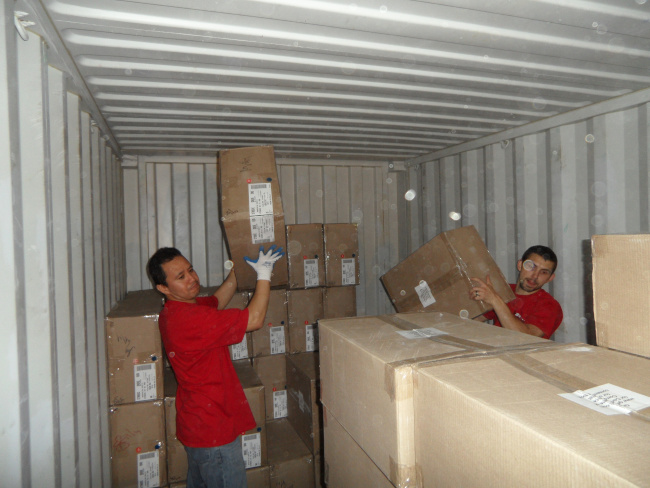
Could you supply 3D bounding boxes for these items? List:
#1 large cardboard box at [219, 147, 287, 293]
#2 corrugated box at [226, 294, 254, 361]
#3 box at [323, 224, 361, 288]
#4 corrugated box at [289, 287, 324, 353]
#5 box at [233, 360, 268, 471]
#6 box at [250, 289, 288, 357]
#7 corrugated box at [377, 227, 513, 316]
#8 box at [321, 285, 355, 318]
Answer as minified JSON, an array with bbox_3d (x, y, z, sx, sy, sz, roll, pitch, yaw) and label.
[{"bbox_3d":[-0.356,-0.119,2.312,0.264,0.456,0.565,-7,-38,-8],"label":"large cardboard box"},{"bbox_3d":[-0.741,0.565,3.327,0.264,0.456,0.565,-2,1,-19],"label":"corrugated box"},{"bbox_3d":[0.039,0.079,3.582,0.264,0.456,0.565,-2,1,-19],"label":"box"},{"bbox_3d":[-0.220,0.547,3.502,0.264,0.456,0.565,-2,1,-19],"label":"corrugated box"},{"bbox_3d":[-0.550,1.034,2.801,0.264,0.456,0.565,-2,1,-19],"label":"box"},{"bbox_3d":[-0.479,0.556,3.415,0.264,0.456,0.565,-2,1,-19],"label":"box"},{"bbox_3d":[0.681,0.251,2.585,0.264,0.456,0.570,-11,-21,-37],"label":"corrugated box"},{"bbox_3d":[0.033,0.539,3.586,0.264,0.456,0.565,-2,1,-19],"label":"box"}]

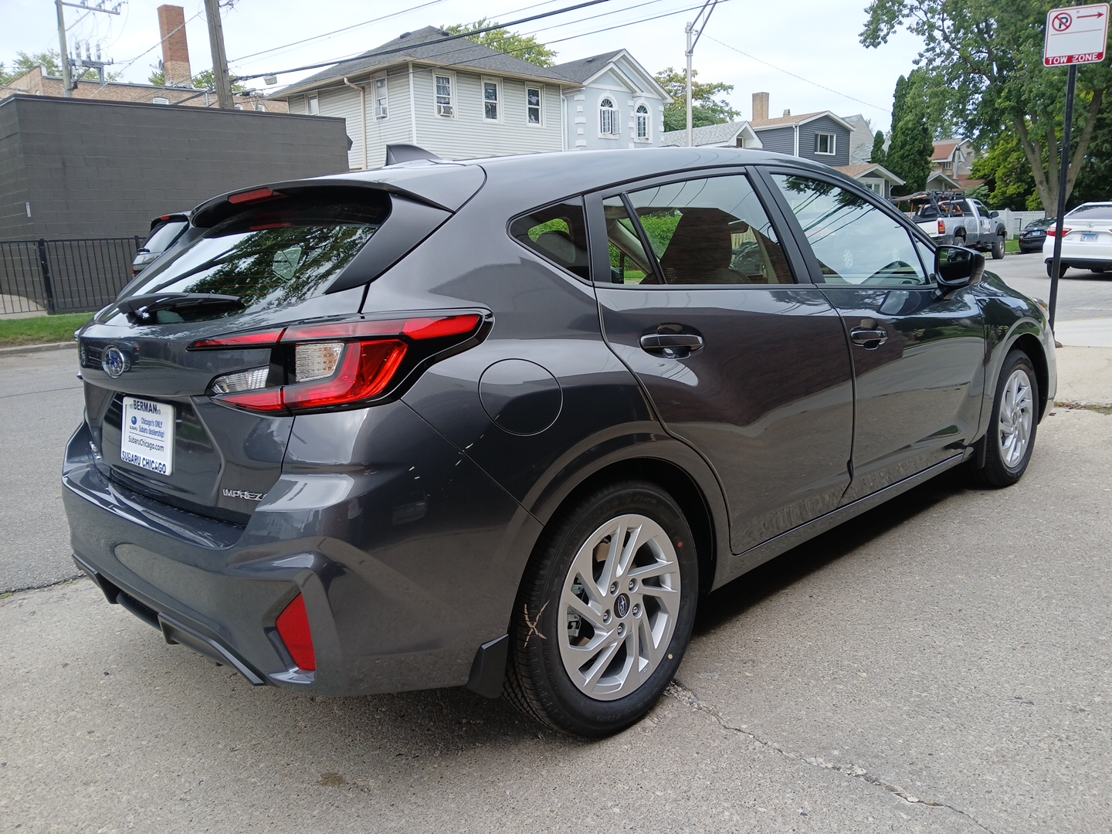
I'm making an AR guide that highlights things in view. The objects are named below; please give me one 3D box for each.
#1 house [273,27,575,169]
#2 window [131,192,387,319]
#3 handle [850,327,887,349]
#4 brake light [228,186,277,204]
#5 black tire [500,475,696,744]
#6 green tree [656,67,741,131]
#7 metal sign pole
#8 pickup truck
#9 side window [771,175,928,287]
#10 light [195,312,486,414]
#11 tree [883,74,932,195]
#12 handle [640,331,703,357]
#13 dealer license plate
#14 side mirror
[{"bbox_3d":[-4.861,-10.455,32.919,8.500,9.150,8.650,9,17,41],"label":"house"},{"bbox_3d":[-0.857,-0.370,2.120,1.190,0.080,0.440,6,53,46],"label":"window"},{"bbox_3d":[1.030,-0.265,2.743,0.225,0.065,0.060,-13,10,-42],"label":"handle"},{"bbox_3d":[-0.766,-0.564,2.134,0.045,0.033,0.250,-13,14,-43],"label":"brake light"},{"bbox_3d":[0.096,0.444,2.045,0.632,0.632,0.210,-13,12,-42],"label":"black tire"},{"bbox_3d":[8.124,-15.857,51.149,7.000,10.900,7.000,9,17,41],"label":"green tree"},{"bbox_3d":[4.222,-1.906,6.913,0.055,2.600,0.065,-15,17,-42],"label":"metal sign pole"},{"bbox_3d":[12.356,-5.919,26.309,5.200,1.980,1.950,-13,17,-41],"label":"pickup truck"},{"bbox_3d":[1.076,-0.648,2.967,0.840,0.430,0.050,-13,-10,-42],"label":"side window"},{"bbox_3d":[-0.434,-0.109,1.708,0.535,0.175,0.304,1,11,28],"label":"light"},{"bbox_3d":[17.336,-12.581,41.000,2.500,8.700,2.500,-2,12,0],"label":"tree"},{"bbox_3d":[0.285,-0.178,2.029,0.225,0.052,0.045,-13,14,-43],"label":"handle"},{"bbox_3d":[-1.002,0.041,2.023,0.020,0.160,0.310,-1,4,-44],"label":"dealer license plate"},{"bbox_3d":[1.441,-0.533,3.007,0.140,0.165,0.195,-13,14,-43],"label":"side mirror"}]

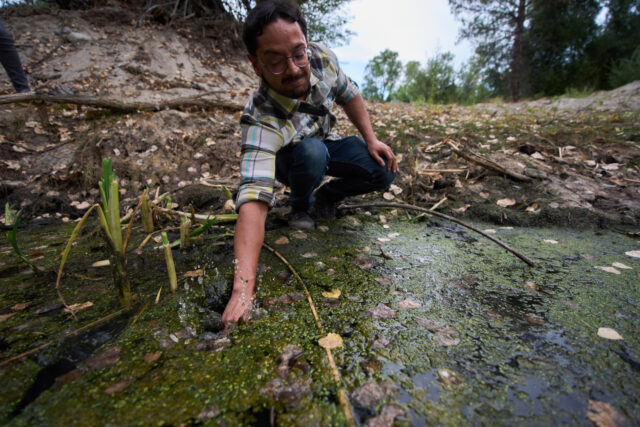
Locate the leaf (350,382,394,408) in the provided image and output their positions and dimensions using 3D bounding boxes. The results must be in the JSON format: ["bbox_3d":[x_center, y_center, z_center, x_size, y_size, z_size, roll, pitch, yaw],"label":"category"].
[{"bbox_3d":[0.108,0.366,0.575,0.089,0.018,0.050,-1,16,-4],"label":"leaf"}]

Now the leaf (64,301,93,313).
[{"bbox_3d":[-0.730,0.281,0.862,0.048,0.012,0.067,12,17,44],"label":"leaf"}]

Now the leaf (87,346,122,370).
[{"bbox_3d":[-0.506,0.342,0.672,0.065,0.012,0.061,-6,16,-20],"label":"leaf"}]

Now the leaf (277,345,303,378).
[{"bbox_3d":[-0.066,0.337,0.655,0.051,0.030,0.085,-3,16,-9],"label":"leaf"}]

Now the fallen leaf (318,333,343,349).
[{"bbox_3d":[0.030,0.315,0.700,0.055,0.012,0.057,7,14,30],"label":"fallen leaf"}]

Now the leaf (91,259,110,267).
[{"bbox_3d":[-0.759,0.176,0.989,0.052,0.008,0.047,-9,17,-29],"label":"leaf"}]

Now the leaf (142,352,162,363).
[{"bbox_3d":[-0.334,0.288,0.572,0.034,0.009,0.024,-5,16,-17],"label":"leaf"}]

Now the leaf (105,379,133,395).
[{"bbox_3d":[-0.401,0.345,0.566,0.045,0.010,0.022,-9,15,-37],"label":"leaf"}]

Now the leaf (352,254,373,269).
[{"bbox_3d":[0.151,0.169,1.001,0.068,0.020,0.058,0,15,0],"label":"leaf"}]

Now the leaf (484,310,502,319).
[{"bbox_3d":[0.494,0.293,0.817,0.027,0.008,0.045,-12,17,-44],"label":"leaf"}]

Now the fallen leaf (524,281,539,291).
[{"bbox_3d":[0.625,0.213,0.846,0.029,0.010,0.053,6,16,21],"label":"fallen leaf"}]

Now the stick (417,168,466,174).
[{"bbox_3d":[0.790,-0.273,1.850,0.325,0.018,0.030,0,15,0],"label":"stick"}]

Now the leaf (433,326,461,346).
[{"bbox_3d":[0.333,0.321,0.747,0.062,0.012,0.080,8,18,27],"label":"leaf"}]

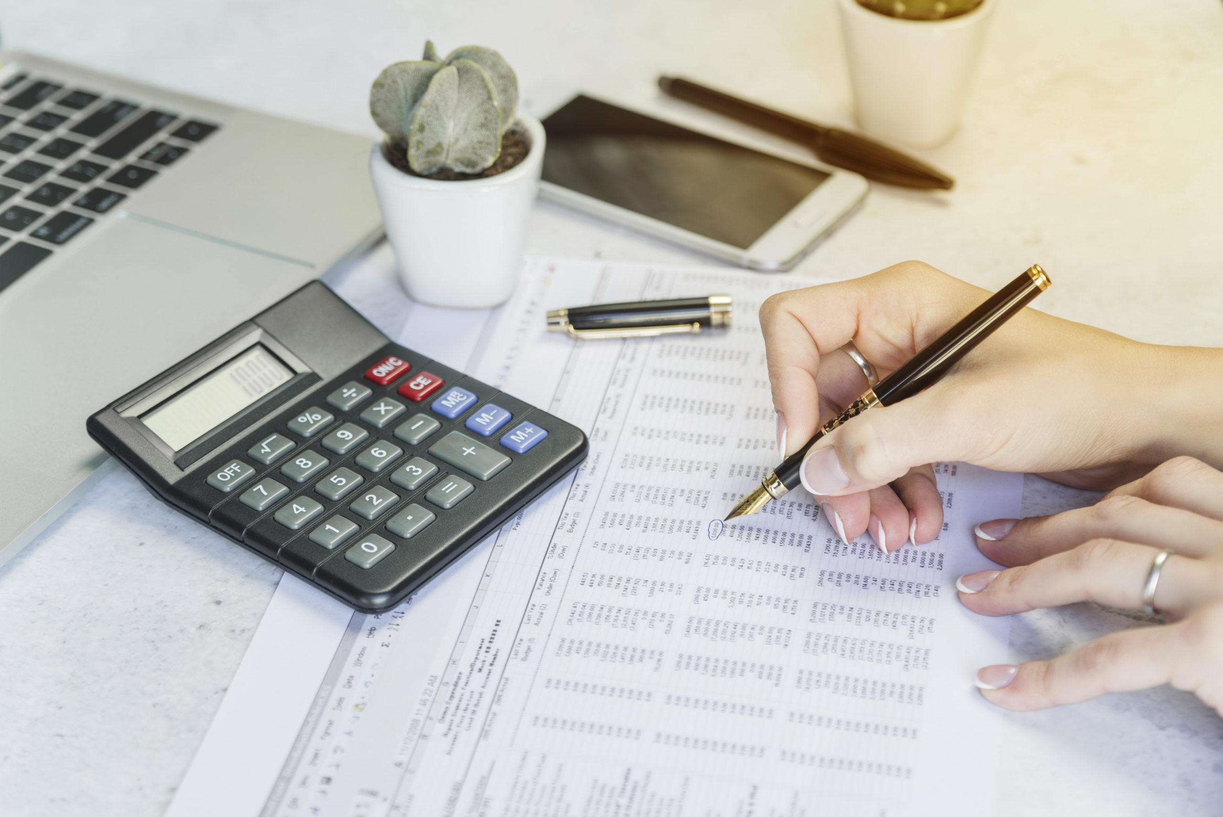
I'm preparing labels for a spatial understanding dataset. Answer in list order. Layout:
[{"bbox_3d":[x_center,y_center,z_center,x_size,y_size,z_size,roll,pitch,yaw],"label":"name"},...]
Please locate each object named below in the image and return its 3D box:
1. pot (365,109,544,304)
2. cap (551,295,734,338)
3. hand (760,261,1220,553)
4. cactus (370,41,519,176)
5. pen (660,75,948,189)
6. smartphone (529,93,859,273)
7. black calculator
[{"bbox_3d":[-0.052,-0.067,0.877,0.057,0.052,0.057,-1,35,0],"label":"pot"},{"bbox_3d":[0.010,-0.031,0.859,0.063,0.012,0.013,-4,35,-4],"label":"cap"},{"bbox_3d":[0.114,-0.005,0.763,0.142,0.076,0.076,-5,35,-7],"label":"hand"},{"bbox_3d":[-0.056,-0.100,0.857,0.048,0.042,0.045,2,35,5],"label":"cactus"},{"bbox_3d":[0.072,-0.104,0.962,0.134,0.011,0.011,23,41,30],"label":"pen"},{"bbox_3d":[0.020,-0.087,0.943,0.142,0.007,0.070,21,40,28],"label":"smartphone"},{"bbox_3d":[-0.082,0.012,0.784,0.117,0.029,0.101,23,41,31],"label":"black calculator"}]

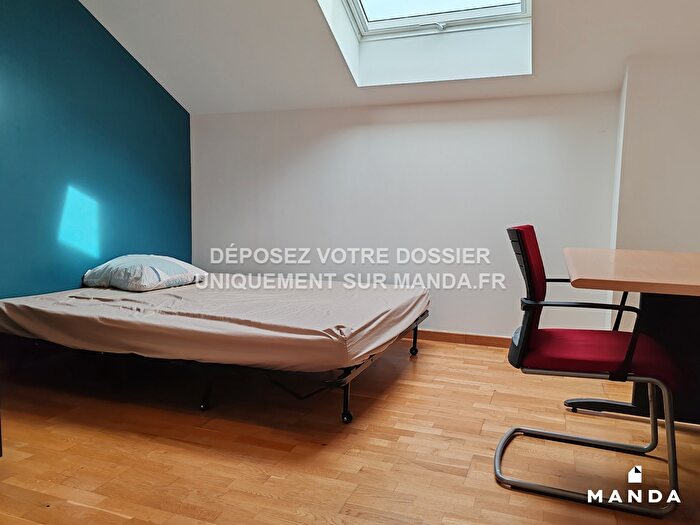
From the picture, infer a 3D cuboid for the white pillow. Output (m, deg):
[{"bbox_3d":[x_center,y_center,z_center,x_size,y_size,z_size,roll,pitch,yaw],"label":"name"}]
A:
[{"bbox_3d":[-1.462,0.060,3.910,0.520,0.200,0.670,3,6,21],"label":"white pillow"}]

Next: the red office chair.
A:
[{"bbox_3d":[0.887,0.332,2.072,0.600,0.930,0.560,3,6,21],"label":"red office chair"}]

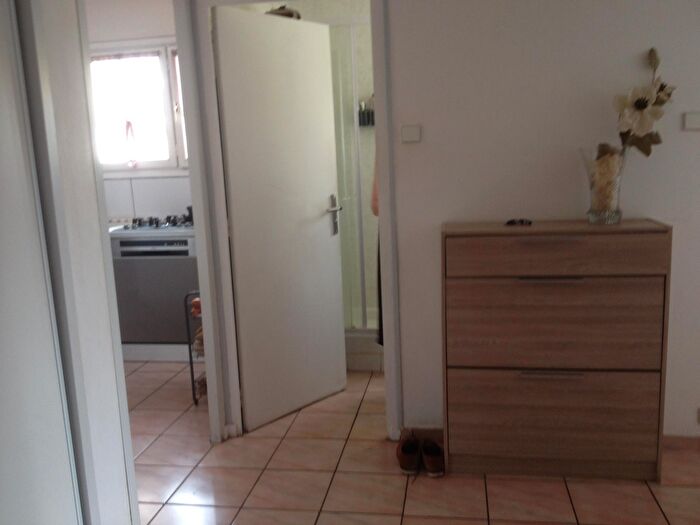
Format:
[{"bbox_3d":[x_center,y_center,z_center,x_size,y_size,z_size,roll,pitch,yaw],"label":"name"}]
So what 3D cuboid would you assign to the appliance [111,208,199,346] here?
[{"bbox_3d":[-1.198,0.132,4.897,0.600,0.800,0.580,-1,10,10],"label":"appliance"}]

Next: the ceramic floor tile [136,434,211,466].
[{"bbox_3d":[-0.823,0.903,3.385,0.320,0.010,0.320,-1,10,10],"label":"ceramic floor tile"}]

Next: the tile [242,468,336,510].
[{"bbox_3d":[-0.245,0.953,2.957,0.320,0.010,0.320,-1,10,10],"label":"tile"}]

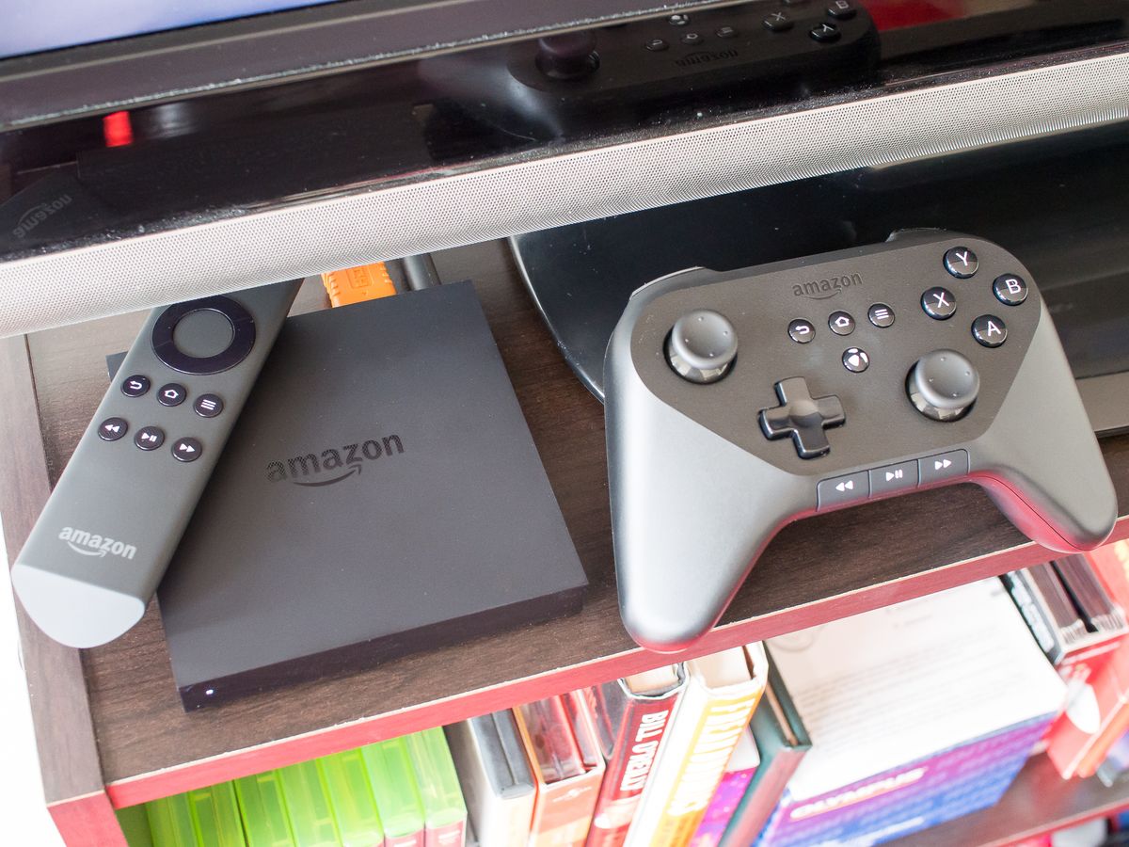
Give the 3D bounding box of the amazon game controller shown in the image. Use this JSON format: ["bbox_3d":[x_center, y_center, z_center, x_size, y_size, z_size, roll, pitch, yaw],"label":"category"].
[{"bbox_3d":[0.081,-0.005,0.476,0.155,0.061,0.109,-11,67,-12],"label":"amazon game controller"}]

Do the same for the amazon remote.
[{"bbox_3d":[-0.114,0.000,0.469,0.038,0.016,0.140,15,54,5],"label":"amazon remote"}]

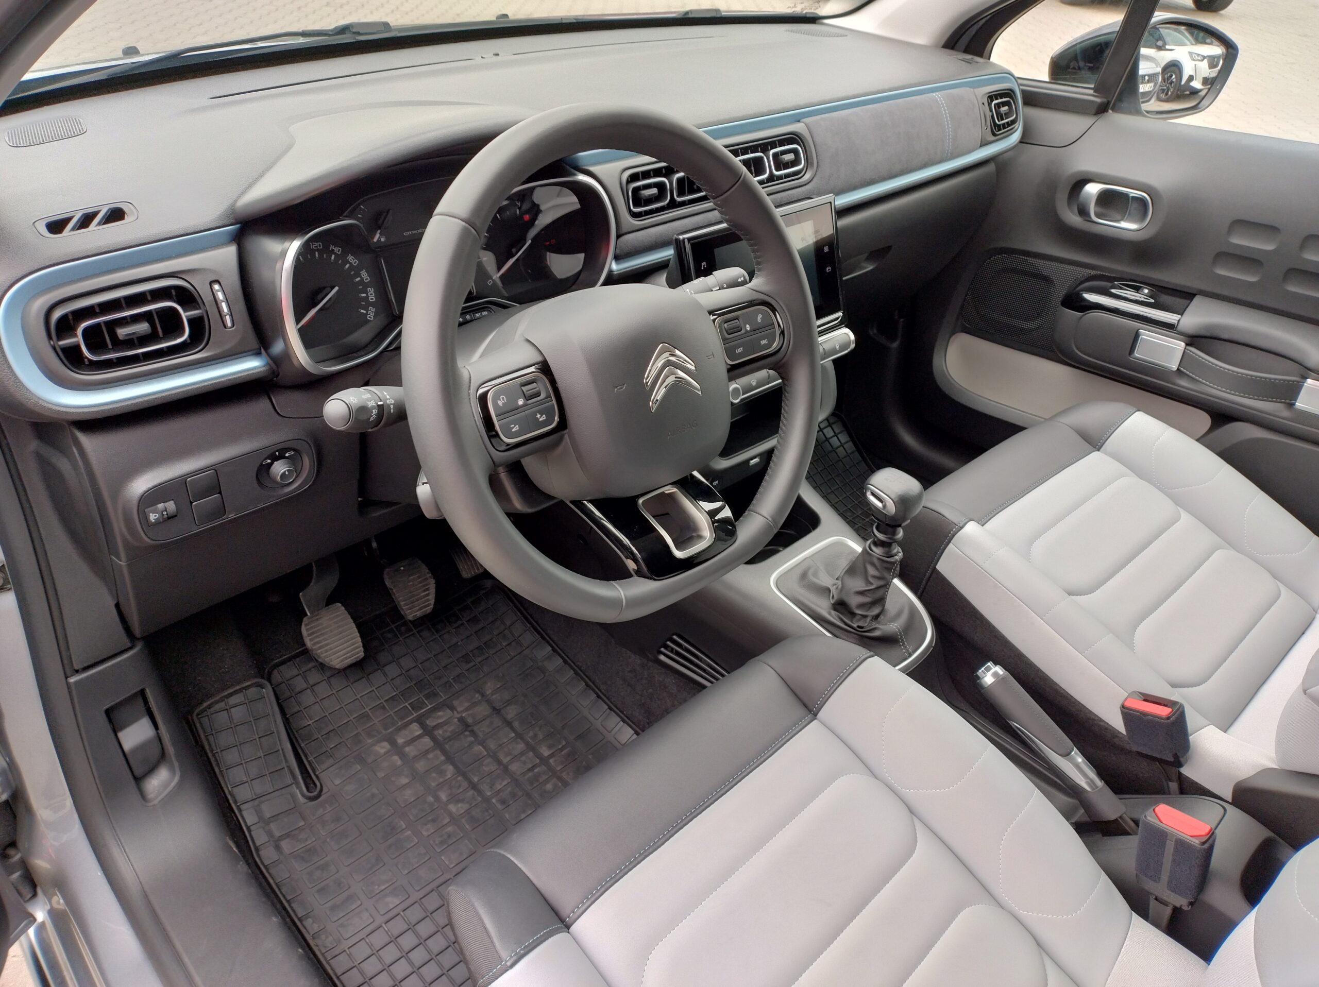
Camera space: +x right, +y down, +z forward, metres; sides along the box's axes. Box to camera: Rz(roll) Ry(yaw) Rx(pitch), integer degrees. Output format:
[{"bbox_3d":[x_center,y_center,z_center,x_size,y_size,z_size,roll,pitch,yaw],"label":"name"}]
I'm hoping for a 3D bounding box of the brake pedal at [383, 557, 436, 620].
[{"bbox_3d":[-0.326,0.123,1.226,0.060,0.075,0.030,-25,6,-33],"label":"brake pedal"}]

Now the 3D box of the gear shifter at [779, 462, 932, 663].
[{"bbox_3d":[0.236,0.058,1.092,0.140,0.220,0.195,-25,35,-33],"label":"gear shifter"}]

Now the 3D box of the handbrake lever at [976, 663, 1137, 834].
[{"bbox_3d":[0.404,0.255,0.973,0.042,0.055,0.210,-25,62,-33],"label":"handbrake lever"}]

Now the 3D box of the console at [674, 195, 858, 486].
[{"bbox_3d":[0.103,-0.167,1.124,0.240,0.340,0.140,-25,35,-33],"label":"console"}]

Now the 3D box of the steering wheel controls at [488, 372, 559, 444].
[{"bbox_3d":[-0.092,-0.057,0.638,0.058,0.046,0.022,-25,18,-33],"label":"steering wheel controls"}]

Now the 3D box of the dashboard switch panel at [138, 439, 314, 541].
[{"bbox_3d":[-0.392,-0.011,0.867,0.157,0.068,0.032,-25,53,-33],"label":"dashboard switch panel"}]

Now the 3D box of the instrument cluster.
[{"bbox_3d":[-0.177,-0.207,0.858,0.335,0.130,0.085,-25,26,-33],"label":"instrument cluster"}]

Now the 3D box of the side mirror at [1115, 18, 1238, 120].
[{"bbox_3d":[0.777,-0.670,1.492,0.225,0.155,0.140,-19,38,-27],"label":"side mirror"}]

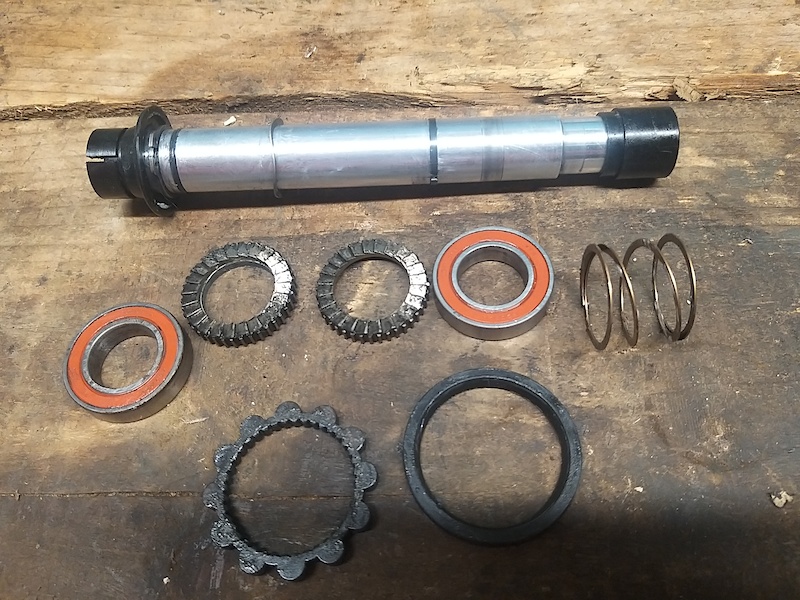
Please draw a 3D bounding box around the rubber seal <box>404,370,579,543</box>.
[{"bbox_3d":[0.020,0.034,0.140,0.039,0.005,0.039,-3,60,5],"label":"rubber seal"}]

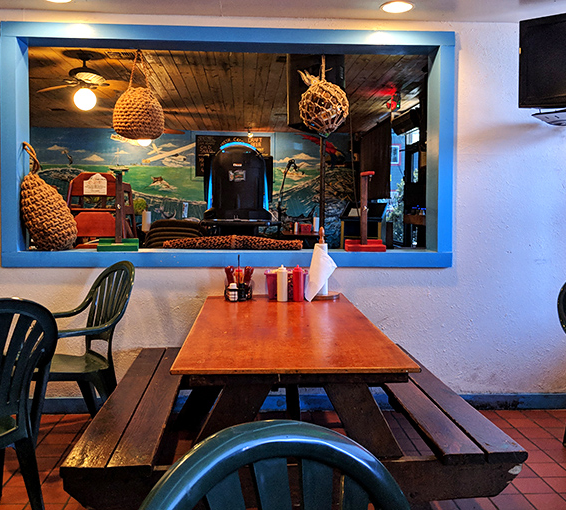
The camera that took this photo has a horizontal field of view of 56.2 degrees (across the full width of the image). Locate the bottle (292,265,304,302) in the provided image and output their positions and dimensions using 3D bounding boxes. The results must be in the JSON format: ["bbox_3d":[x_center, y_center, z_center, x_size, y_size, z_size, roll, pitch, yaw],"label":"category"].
[{"bbox_3d":[0.083,0.155,2.870,0.058,0.200,0.058,0,4,-3],"label":"bottle"}]

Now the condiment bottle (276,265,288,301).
[{"bbox_3d":[-0.004,0.155,2.870,0.058,0.200,0.058,0,4,-3],"label":"condiment bottle"}]

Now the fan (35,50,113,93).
[{"bbox_3d":[-1.875,-1.735,5.000,1.250,0.360,1.250,0,4,-3],"label":"fan"}]

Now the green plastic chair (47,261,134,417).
[{"bbox_3d":[-1.050,0.495,2.660,0.580,0.910,0.570,-2,5,-33],"label":"green plastic chair"}]

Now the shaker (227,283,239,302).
[{"bbox_3d":[-0.267,0.202,2.860,0.055,0.102,0.055,0,4,-3],"label":"shaker"}]

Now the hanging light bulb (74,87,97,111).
[{"bbox_3d":[-1.863,-1.470,5.000,0.210,0.215,0.210,0,4,-3],"label":"hanging light bulb"}]

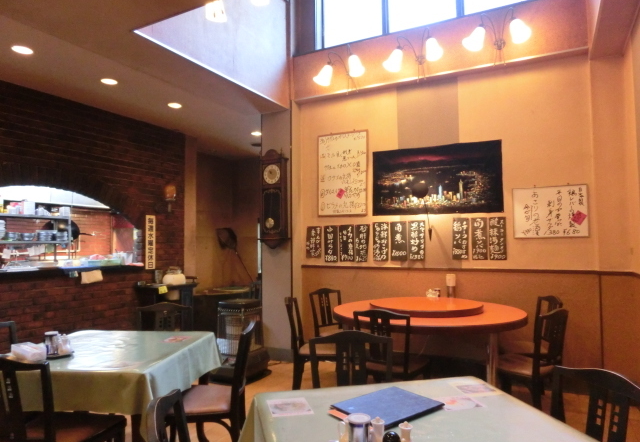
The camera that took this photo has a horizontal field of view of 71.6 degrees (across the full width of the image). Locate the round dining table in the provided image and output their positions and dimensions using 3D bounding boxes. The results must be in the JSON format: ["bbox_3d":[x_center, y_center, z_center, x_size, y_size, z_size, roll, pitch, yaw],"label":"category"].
[{"bbox_3d":[0.872,1.090,3.579,1.500,0.770,1.500,-1,-3,0],"label":"round dining table"}]

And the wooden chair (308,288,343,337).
[{"bbox_3d":[0.225,1.073,4.202,0.450,0.850,0.430,-3,-4,43],"label":"wooden chair"}]

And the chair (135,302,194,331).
[{"bbox_3d":[-1.194,1.032,3.172,0.430,0.850,0.450,-1,-3,3],"label":"chair"}]

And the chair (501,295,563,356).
[{"bbox_3d":[1.560,1.026,3.442,0.460,0.870,0.410,-1,-3,6],"label":"chair"}]

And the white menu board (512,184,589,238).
[{"bbox_3d":[2.025,-0.075,3.903,0.595,0.455,0.020,-2,-3,27],"label":"white menu board"}]

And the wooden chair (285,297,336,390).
[{"bbox_3d":[-0.029,1.047,3.551,0.460,0.870,0.410,-1,-3,7],"label":"wooden chair"}]

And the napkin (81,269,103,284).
[{"bbox_3d":[-2.337,0.579,4.548,0.030,0.135,0.245,-2,-3,26],"label":"napkin"}]

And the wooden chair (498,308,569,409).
[{"bbox_3d":[1.472,1.009,3.169,0.430,0.850,0.450,2,-4,-38],"label":"wooden chair"}]

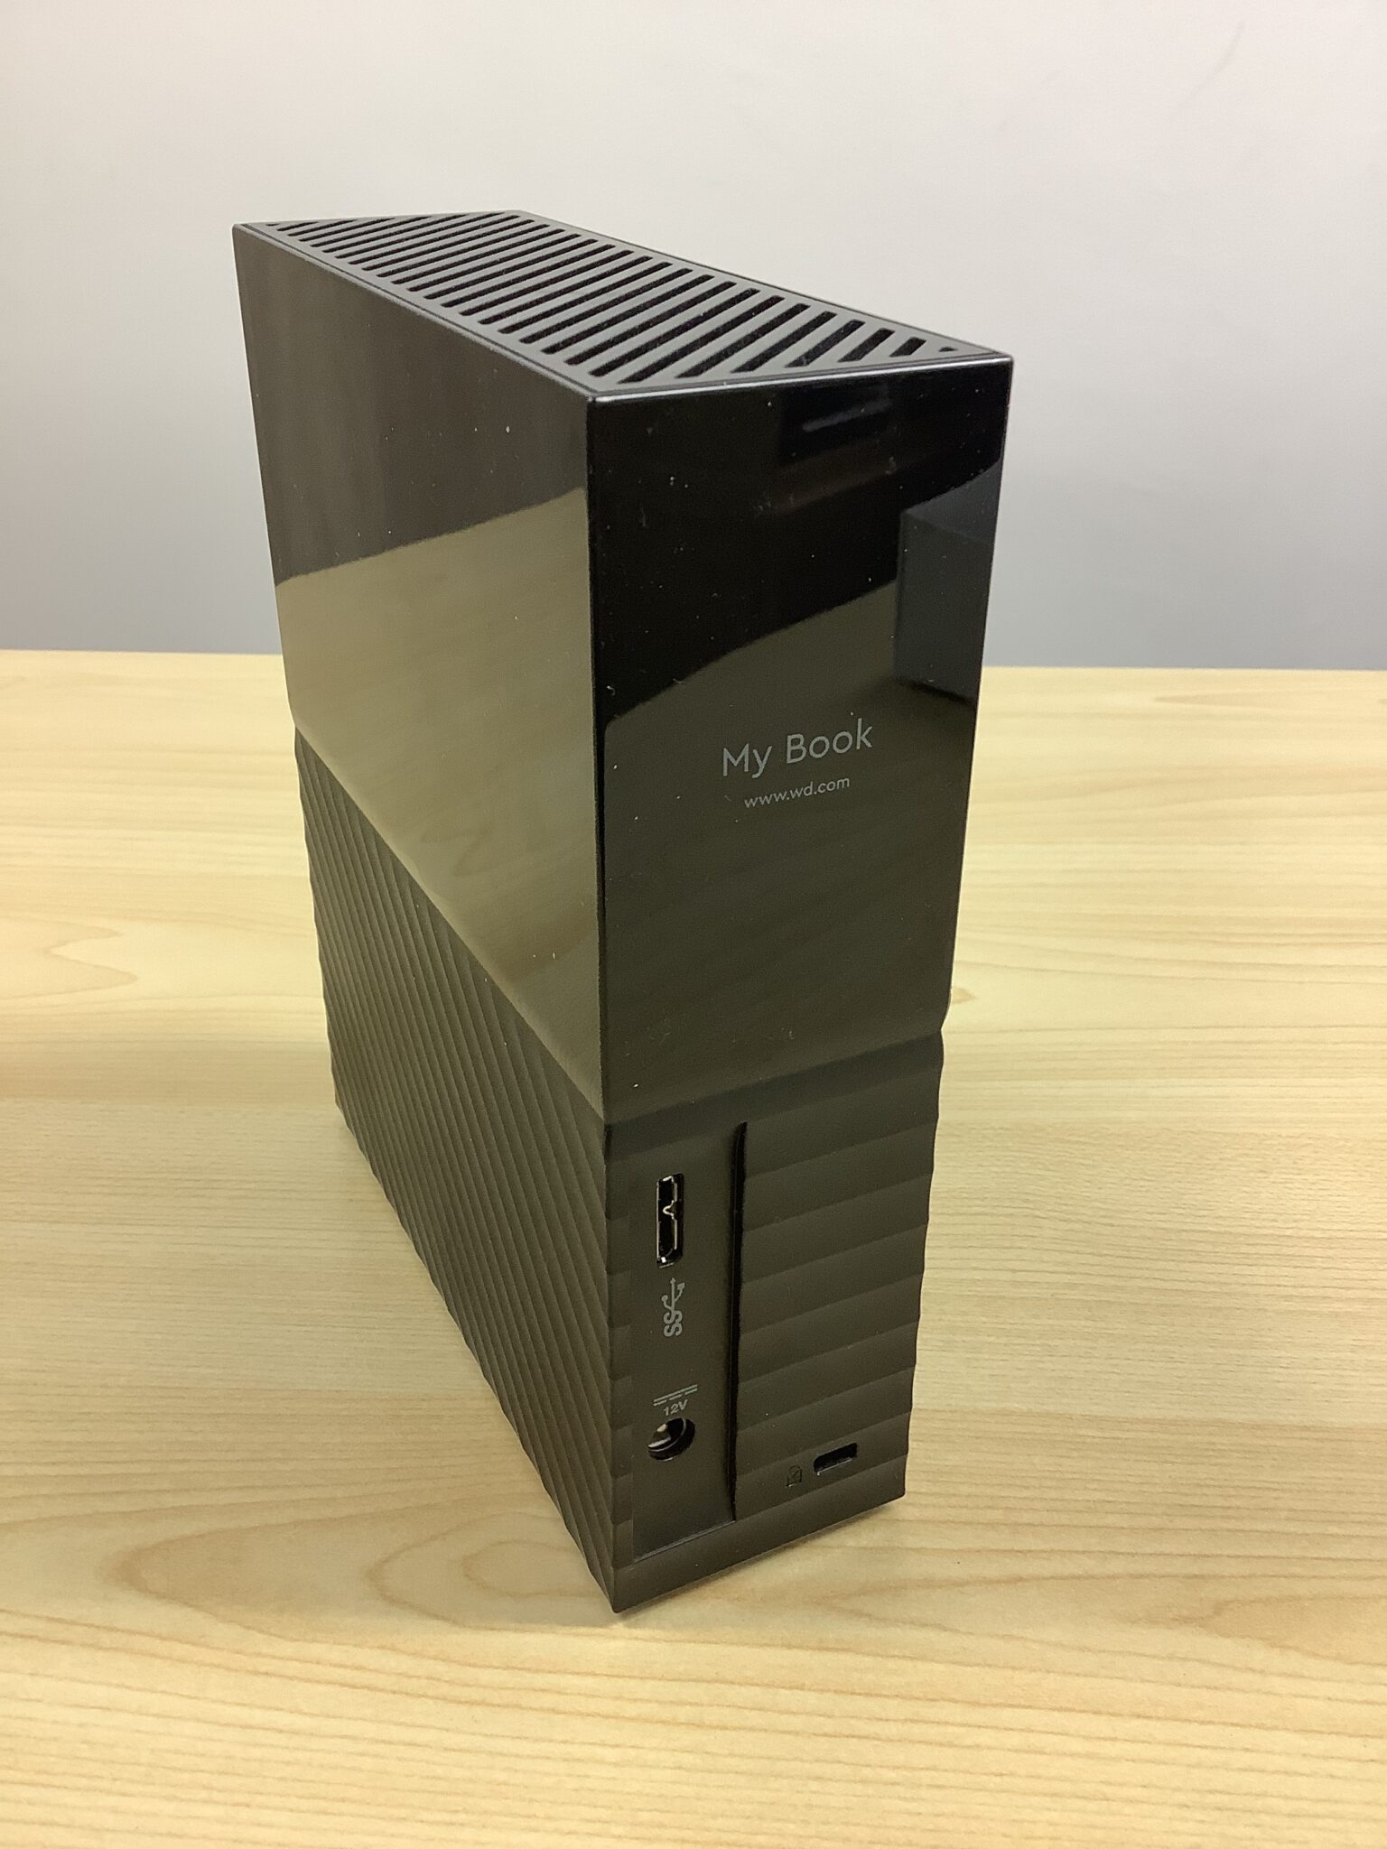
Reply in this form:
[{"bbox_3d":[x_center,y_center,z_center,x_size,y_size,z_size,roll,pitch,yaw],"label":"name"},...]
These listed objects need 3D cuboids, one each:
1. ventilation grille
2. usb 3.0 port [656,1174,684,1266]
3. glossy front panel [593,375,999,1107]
[{"bbox_3d":[-0.020,-0.085,0.220,0.046,0.003,0.136,-14,32,-23],"label":"ventilation grille"},{"bbox_3d":[-0.004,0.037,0.210,0.004,0.013,0.003,-14,32,-23],"label":"usb 3.0 port"},{"bbox_3d":[0.011,-0.018,0.187,0.049,0.085,0.003,-14,32,-23],"label":"glossy front panel"}]

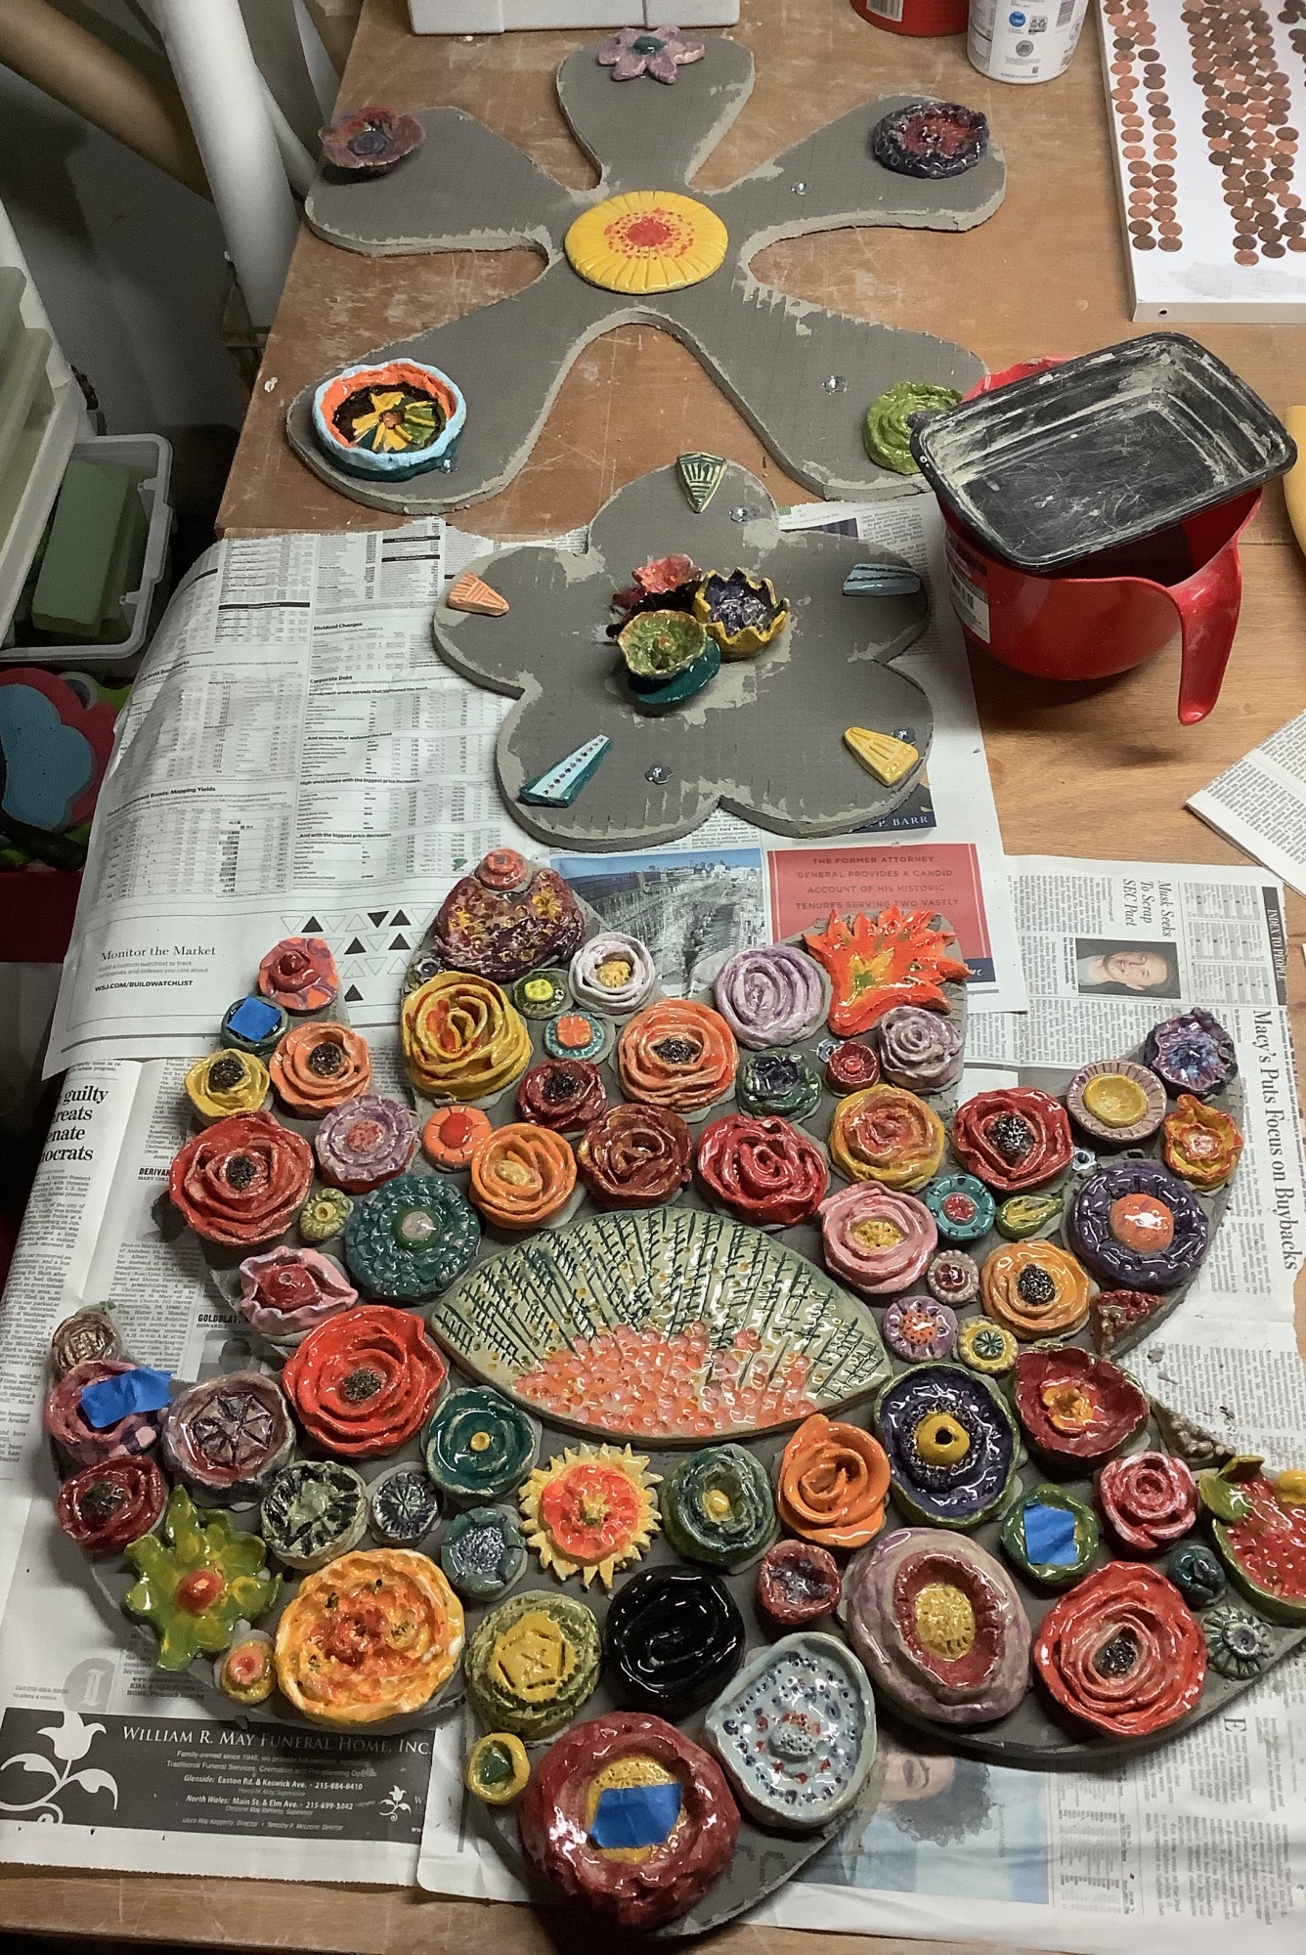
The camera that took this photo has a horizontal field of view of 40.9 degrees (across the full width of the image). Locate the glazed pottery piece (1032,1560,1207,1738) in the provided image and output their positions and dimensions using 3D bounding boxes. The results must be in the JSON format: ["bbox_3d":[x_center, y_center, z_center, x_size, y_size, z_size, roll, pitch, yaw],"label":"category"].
[{"bbox_3d":[0.217,0.319,0.826,0.079,0.032,0.078,-5,57,0],"label":"glazed pottery piece"}]

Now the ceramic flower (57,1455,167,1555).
[{"bbox_3d":[-0.274,0.268,0.889,0.050,0.026,0.046,-5,57,0],"label":"ceramic flower"}]

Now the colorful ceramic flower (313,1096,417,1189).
[{"bbox_3d":[-0.165,0.097,1.012,0.058,0.024,0.055,-2,56,2],"label":"colorful ceramic flower"}]

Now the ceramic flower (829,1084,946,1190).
[{"bbox_3d":[0.133,0.090,0.985,0.064,0.022,0.062,-4,57,0],"label":"ceramic flower"}]

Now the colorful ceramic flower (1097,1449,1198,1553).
[{"bbox_3d":[0.246,0.259,0.868,0.048,0.024,0.048,-4,57,0],"label":"colorful ceramic flower"}]

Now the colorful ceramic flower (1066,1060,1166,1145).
[{"bbox_3d":[0.259,0.073,0.985,0.055,0.025,0.048,-5,57,0],"label":"colorful ceramic flower"}]

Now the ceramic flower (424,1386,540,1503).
[{"bbox_3d":[-0.090,0.245,0.920,0.057,0.018,0.058,-4,57,0],"label":"ceramic flower"}]

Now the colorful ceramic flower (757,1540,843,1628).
[{"bbox_3d":[0.073,0.303,0.871,0.041,0.024,0.042,-4,57,0],"label":"colorful ceramic flower"}]

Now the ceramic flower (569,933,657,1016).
[{"bbox_3d":[-0.025,-0.005,1.073,0.054,0.023,0.052,-2,56,2],"label":"ceramic flower"}]

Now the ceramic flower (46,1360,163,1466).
[{"bbox_3d":[-0.282,0.229,0.910,0.057,0.032,0.051,-5,57,0],"label":"ceramic flower"}]

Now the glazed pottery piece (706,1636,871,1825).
[{"bbox_3d":[0.065,0.352,0.813,0.079,0.026,0.079,-4,57,0],"label":"glazed pottery piece"}]

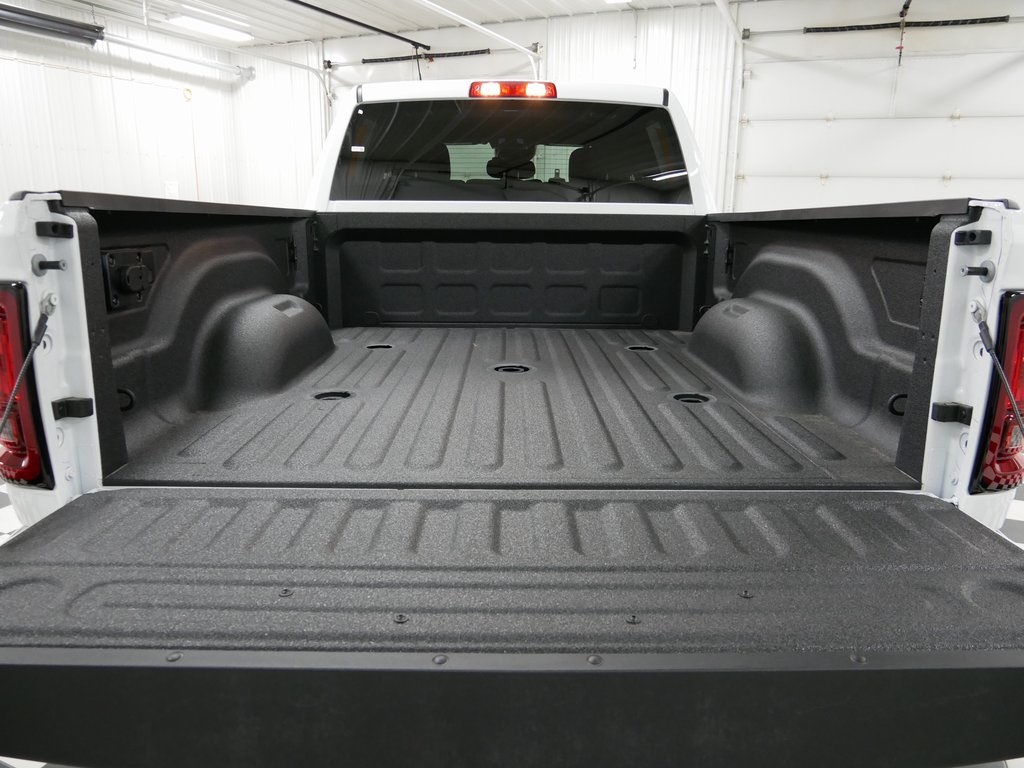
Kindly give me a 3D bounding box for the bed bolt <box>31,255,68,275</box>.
[{"bbox_3d":[-0.761,-0.196,1.172,0.043,0.034,0.034,0,13,0],"label":"bed bolt"}]

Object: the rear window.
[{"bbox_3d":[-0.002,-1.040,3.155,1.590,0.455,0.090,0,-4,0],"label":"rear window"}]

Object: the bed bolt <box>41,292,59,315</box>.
[{"bbox_3d":[-0.772,-0.135,1.186,0.026,0.033,0.026,0,13,0],"label":"bed bolt"}]

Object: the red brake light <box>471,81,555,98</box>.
[{"bbox_3d":[0.002,-1.312,3.168,0.390,0.068,0.060,0,13,0],"label":"red brake light"}]

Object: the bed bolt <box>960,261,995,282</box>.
[{"bbox_3d":[0.774,-0.188,1.183,0.043,0.034,0.034,0,13,0],"label":"bed bolt"}]

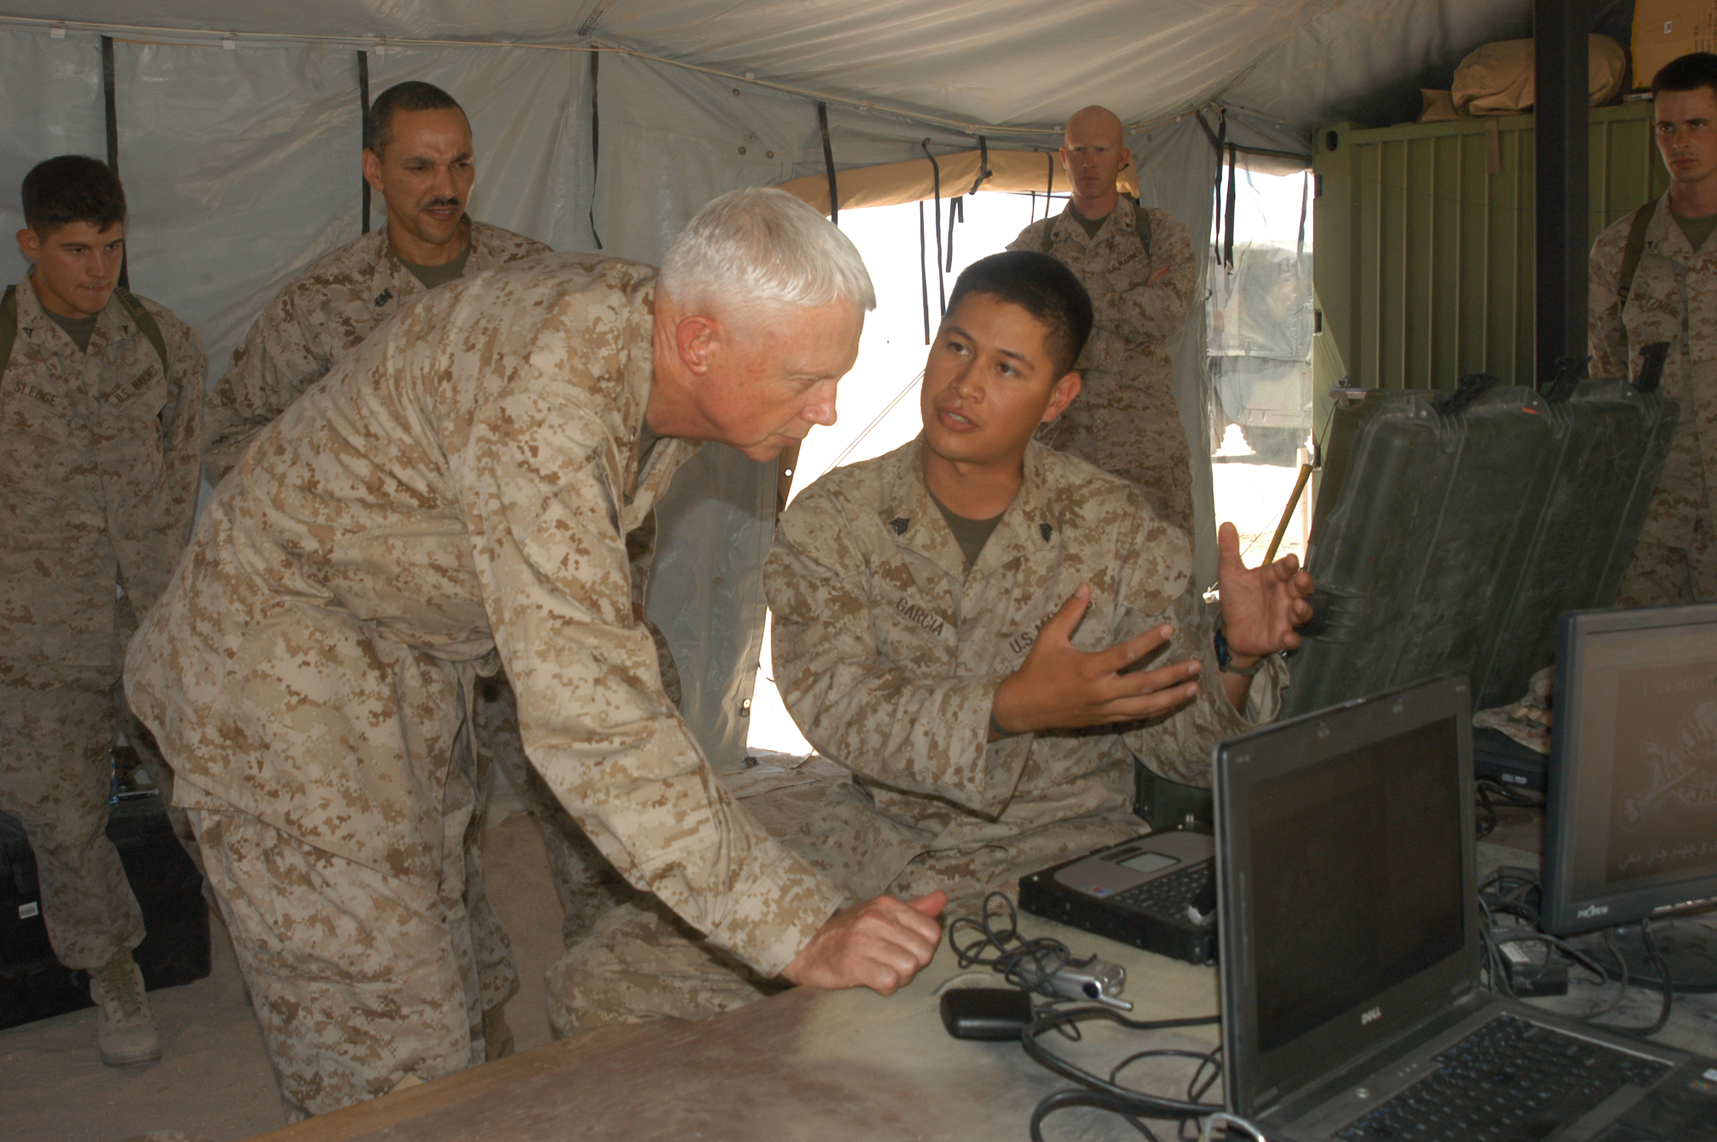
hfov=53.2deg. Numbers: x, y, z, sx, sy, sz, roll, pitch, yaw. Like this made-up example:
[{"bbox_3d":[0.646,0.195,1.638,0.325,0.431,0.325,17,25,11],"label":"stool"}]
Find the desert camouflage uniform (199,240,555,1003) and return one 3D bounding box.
[{"bbox_3d":[-0.700,0.122,2.937,0.660,1.420,0.380,-4,9,-22],"label":"desert camouflage uniform"}]

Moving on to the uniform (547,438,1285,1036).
[{"bbox_3d":[0.120,0.418,2.112,0.780,1.130,0.640,3,9,25],"label":"uniform"}]

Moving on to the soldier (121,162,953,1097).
[{"bbox_3d":[-0.341,0.387,1.821,0.880,1.490,0.580,0,8,8],"label":"soldier"}]

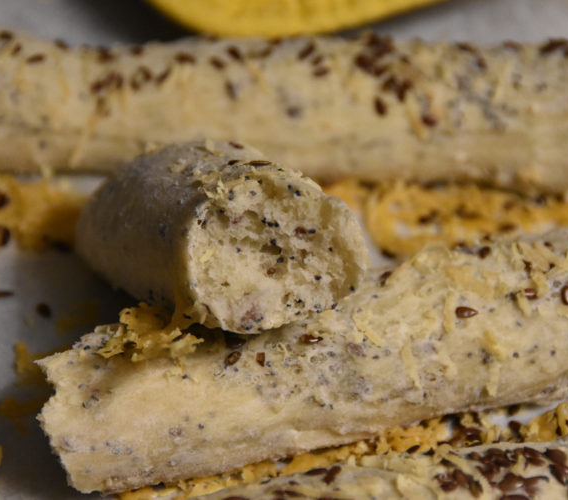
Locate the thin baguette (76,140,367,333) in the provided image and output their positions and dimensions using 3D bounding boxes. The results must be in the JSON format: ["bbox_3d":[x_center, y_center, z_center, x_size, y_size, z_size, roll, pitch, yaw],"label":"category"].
[{"bbox_3d":[-0.014,-0.003,0.810,0.035,0.033,0.065,-17,12,-22],"label":"thin baguette"}]

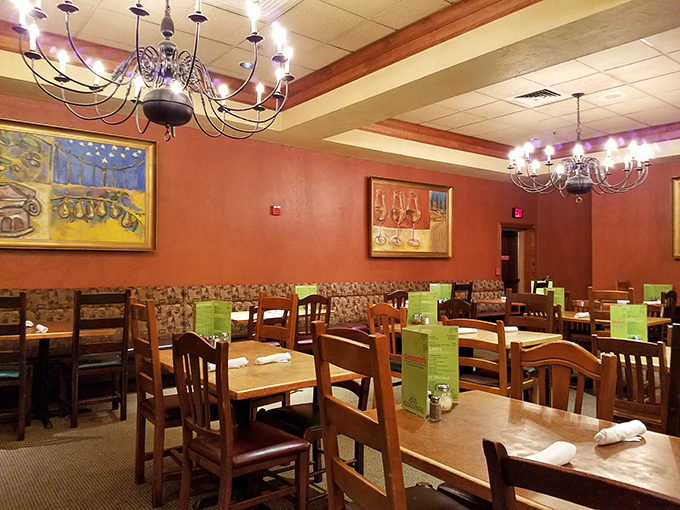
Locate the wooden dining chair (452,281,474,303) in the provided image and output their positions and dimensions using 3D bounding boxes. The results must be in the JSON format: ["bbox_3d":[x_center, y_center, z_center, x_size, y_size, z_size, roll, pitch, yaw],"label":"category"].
[{"bbox_3d":[1.150,0.822,5.500,0.480,1.060,0.430,0,0,44],"label":"wooden dining chair"}]

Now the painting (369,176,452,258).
[{"bbox_3d":[1.208,-0.562,8.335,1.789,1.231,0.060,1,-2,-35],"label":"painting"}]

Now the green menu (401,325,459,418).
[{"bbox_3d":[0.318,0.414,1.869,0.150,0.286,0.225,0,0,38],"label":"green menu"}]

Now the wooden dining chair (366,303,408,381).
[{"bbox_3d":[0.526,0.865,3.986,0.480,0.975,0.420,1,-2,-35],"label":"wooden dining chair"}]

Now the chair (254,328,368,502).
[{"bbox_3d":[-0.154,0.853,2.727,0.480,0.930,0.450,1,-2,-36],"label":"chair"}]

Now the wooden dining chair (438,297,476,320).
[{"bbox_3d":[0.923,0.893,4.672,0.480,0.950,0.450,1,-2,-36],"label":"wooden dining chair"}]

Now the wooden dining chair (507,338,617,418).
[{"bbox_3d":[0.689,0.824,1.915,0.480,0.950,0.450,1,-2,-36],"label":"wooden dining chair"}]

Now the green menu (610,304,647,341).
[{"bbox_3d":[1.755,0.447,3.090,0.160,0.280,0.210,0,0,45],"label":"green menu"}]

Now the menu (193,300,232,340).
[{"bbox_3d":[-0.785,0.432,3.150,0.235,0.279,0.150,0,-1,-5],"label":"menu"}]

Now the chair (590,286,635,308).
[{"bbox_3d":[2.608,0.834,4.697,0.480,1.075,0.420,1,-2,-35],"label":"chair"}]

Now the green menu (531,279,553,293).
[{"bbox_3d":[3.279,0.573,8.300,0.330,0.280,0.100,-1,-2,27],"label":"green menu"}]

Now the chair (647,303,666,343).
[{"bbox_3d":[2.912,0.948,5.090,0.480,0.870,0.440,1,-2,-36],"label":"chair"}]

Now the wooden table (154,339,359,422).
[{"bbox_3d":[-0.496,0.940,2.717,0.700,0.760,1.240,1,-2,-35],"label":"wooden table"}]

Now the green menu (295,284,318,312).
[{"bbox_3d":[-0.386,0.504,5.983,0.250,0.279,0.110,0,-1,-3],"label":"green menu"}]

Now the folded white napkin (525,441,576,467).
[{"bbox_3d":[0.496,0.498,1.241,0.215,0.048,0.060,1,-2,-35],"label":"folded white napkin"}]

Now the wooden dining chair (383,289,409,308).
[{"bbox_3d":[0.544,0.928,6.123,0.450,0.950,0.480,1,-2,-36],"label":"wooden dining chair"}]

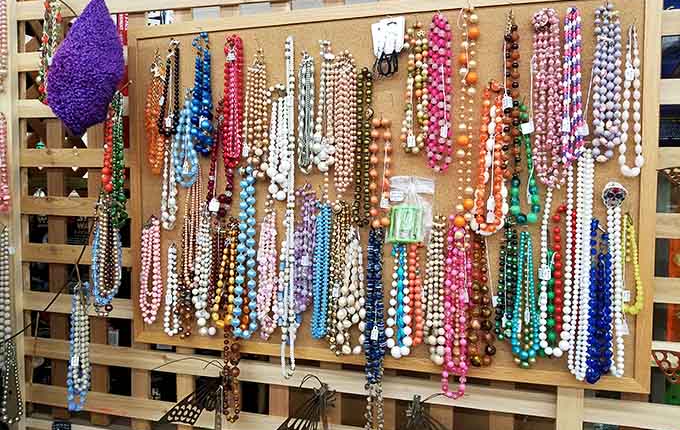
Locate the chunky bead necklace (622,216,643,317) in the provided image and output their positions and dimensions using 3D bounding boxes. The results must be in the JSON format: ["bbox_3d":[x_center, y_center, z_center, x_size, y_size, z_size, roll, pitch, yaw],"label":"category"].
[{"bbox_3d":[0.431,0.072,0.754,0.027,0.151,0.013,1,3,16],"label":"chunky bead necklace"}]

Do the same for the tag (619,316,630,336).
[{"bbox_3d":[0.419,0.164,0.754,0.017,0.029,0.003,1,3,16],"label":"tag"}]

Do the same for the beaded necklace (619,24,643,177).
[{"bbox_3d":[0.429,-0.170,0.754,0.029,0.225,0.014,1,3,16],"label":"beaded necklace"}]

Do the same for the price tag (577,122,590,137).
[{"bbox_3d":[0.360,-0.127,0.757,0.018,0.021,0.002,1,3,16],"label":"price tag"}]

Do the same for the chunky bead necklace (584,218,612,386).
[{"bbox_3d":[0.394,0.132,0.775,0.034,0.255,0.024,1,3,16],"label":"chunky bead necklace"}]

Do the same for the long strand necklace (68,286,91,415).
[{"bbox_3d":[-0.526,0.266,1.031,0.047,0.263,0.025,1,3,16],"label":"long strand necklace"}]

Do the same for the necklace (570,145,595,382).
[{"bbox_3d":[0.369,0.079,0.780,0.028,0.353,0.022,1,3,16],"label":"necklace"}]

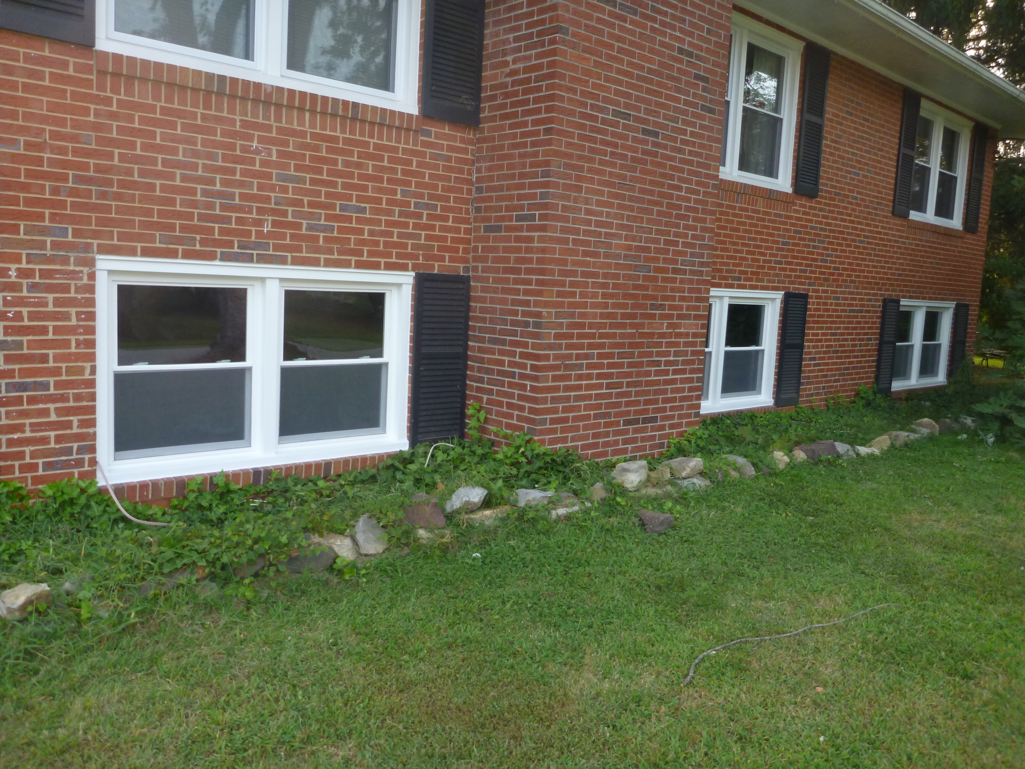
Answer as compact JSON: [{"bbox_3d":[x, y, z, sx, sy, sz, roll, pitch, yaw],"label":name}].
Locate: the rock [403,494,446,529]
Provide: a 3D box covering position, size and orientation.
[{"bbox_3d":[-0.470,0.681,4.466,0.221,0.156,0.155,-4,9,-42],"label":"rock"}]

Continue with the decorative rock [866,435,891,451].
[{"bbox_3d":[3.435,0.549,7.773,0.213,0.140,0.160,-4,9,-42],"label":"decorative rock"}]

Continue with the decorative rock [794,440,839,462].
[{"bbox_3d":[2.653,0.586,7.216,0.470,0.150,0.235,-4,9,-42],"label":"decorative rock"}]

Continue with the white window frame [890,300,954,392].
[{"bbox_3d":[5.609,-0.547,11.348,1.940,1.190,0.120,-4,9,-42],"label":"white window frame"}]

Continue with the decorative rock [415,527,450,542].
[{"bbox_3d":[-0.437,0.824,4.490,0.200,0.075,0.150,-4,9,-42],"label":"decorative rock"}]

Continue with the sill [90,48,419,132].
[{"bbox_3d":[-1.346,-1.653,4.773,1.965,0.100,0.110,-4,9,-42],"label":"sill"}]

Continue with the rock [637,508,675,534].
[{"bbox_3d":[0.860,0.818,4.972,0.220,0.126,0.176,-4,9,-42],"label":"rock"}]

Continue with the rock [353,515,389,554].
[{"bbox_3d":[-0.724,0.767,4.237,0.175,0.190,0.140,-4,9,-42],"label":"rock"}]

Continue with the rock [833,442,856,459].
[{"bbox_3d":[2.937,0.588,7.338,0.190,0.155,0.180,-4,9,-42],"label":"rock"}]

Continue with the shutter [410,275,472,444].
[{"bbox_3d":[-0.495,-0.154,5.736,0.445,1.200,0.040,-4,9,-42],"label":"shutter"}]

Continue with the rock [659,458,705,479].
[{"bbox_3d":[1.246,0.614,6.125,0.347,0.126,0.243,-4,9,-42],"label":"rock"}]

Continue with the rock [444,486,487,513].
[{"bbox_3d":[-0.260,0.647,4.655,0.224,0.127,0.157,-4,9,-42],"label":"rock"}]

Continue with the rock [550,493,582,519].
[{"bbox_3d":[0.319,0.733,5.019,0.200,0.130,0.150,-4,9,-42],"label":"rock"}]

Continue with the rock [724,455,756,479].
[{"bbox_3d":[1.737,0.627,6.335,0.260,0.160,0.180,-4,9,-42],"label":"rock"}]

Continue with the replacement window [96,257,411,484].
[{"bbox_3d":[-1.423,-0.105,4.944,1.965,1.195,0.120,-4,9,-42],"label":"replacement window"}]

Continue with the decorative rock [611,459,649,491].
[{"bbox_3d":[0.800,0.612,5.633,0.247,0.181,0.173,-4,9,-42],"label":"decorative rock"}]

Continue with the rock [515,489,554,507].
[{"bbox_3d":[0.133,0.694,5.029,0.230,0.090,0.164,-4,9,-42],"label":"rock"}]

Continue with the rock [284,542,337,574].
[{"bbox_3d":[-0.966,0.825,3.948,0.250,0.125,0.180,-4,9,-42],"label":"rock"}]

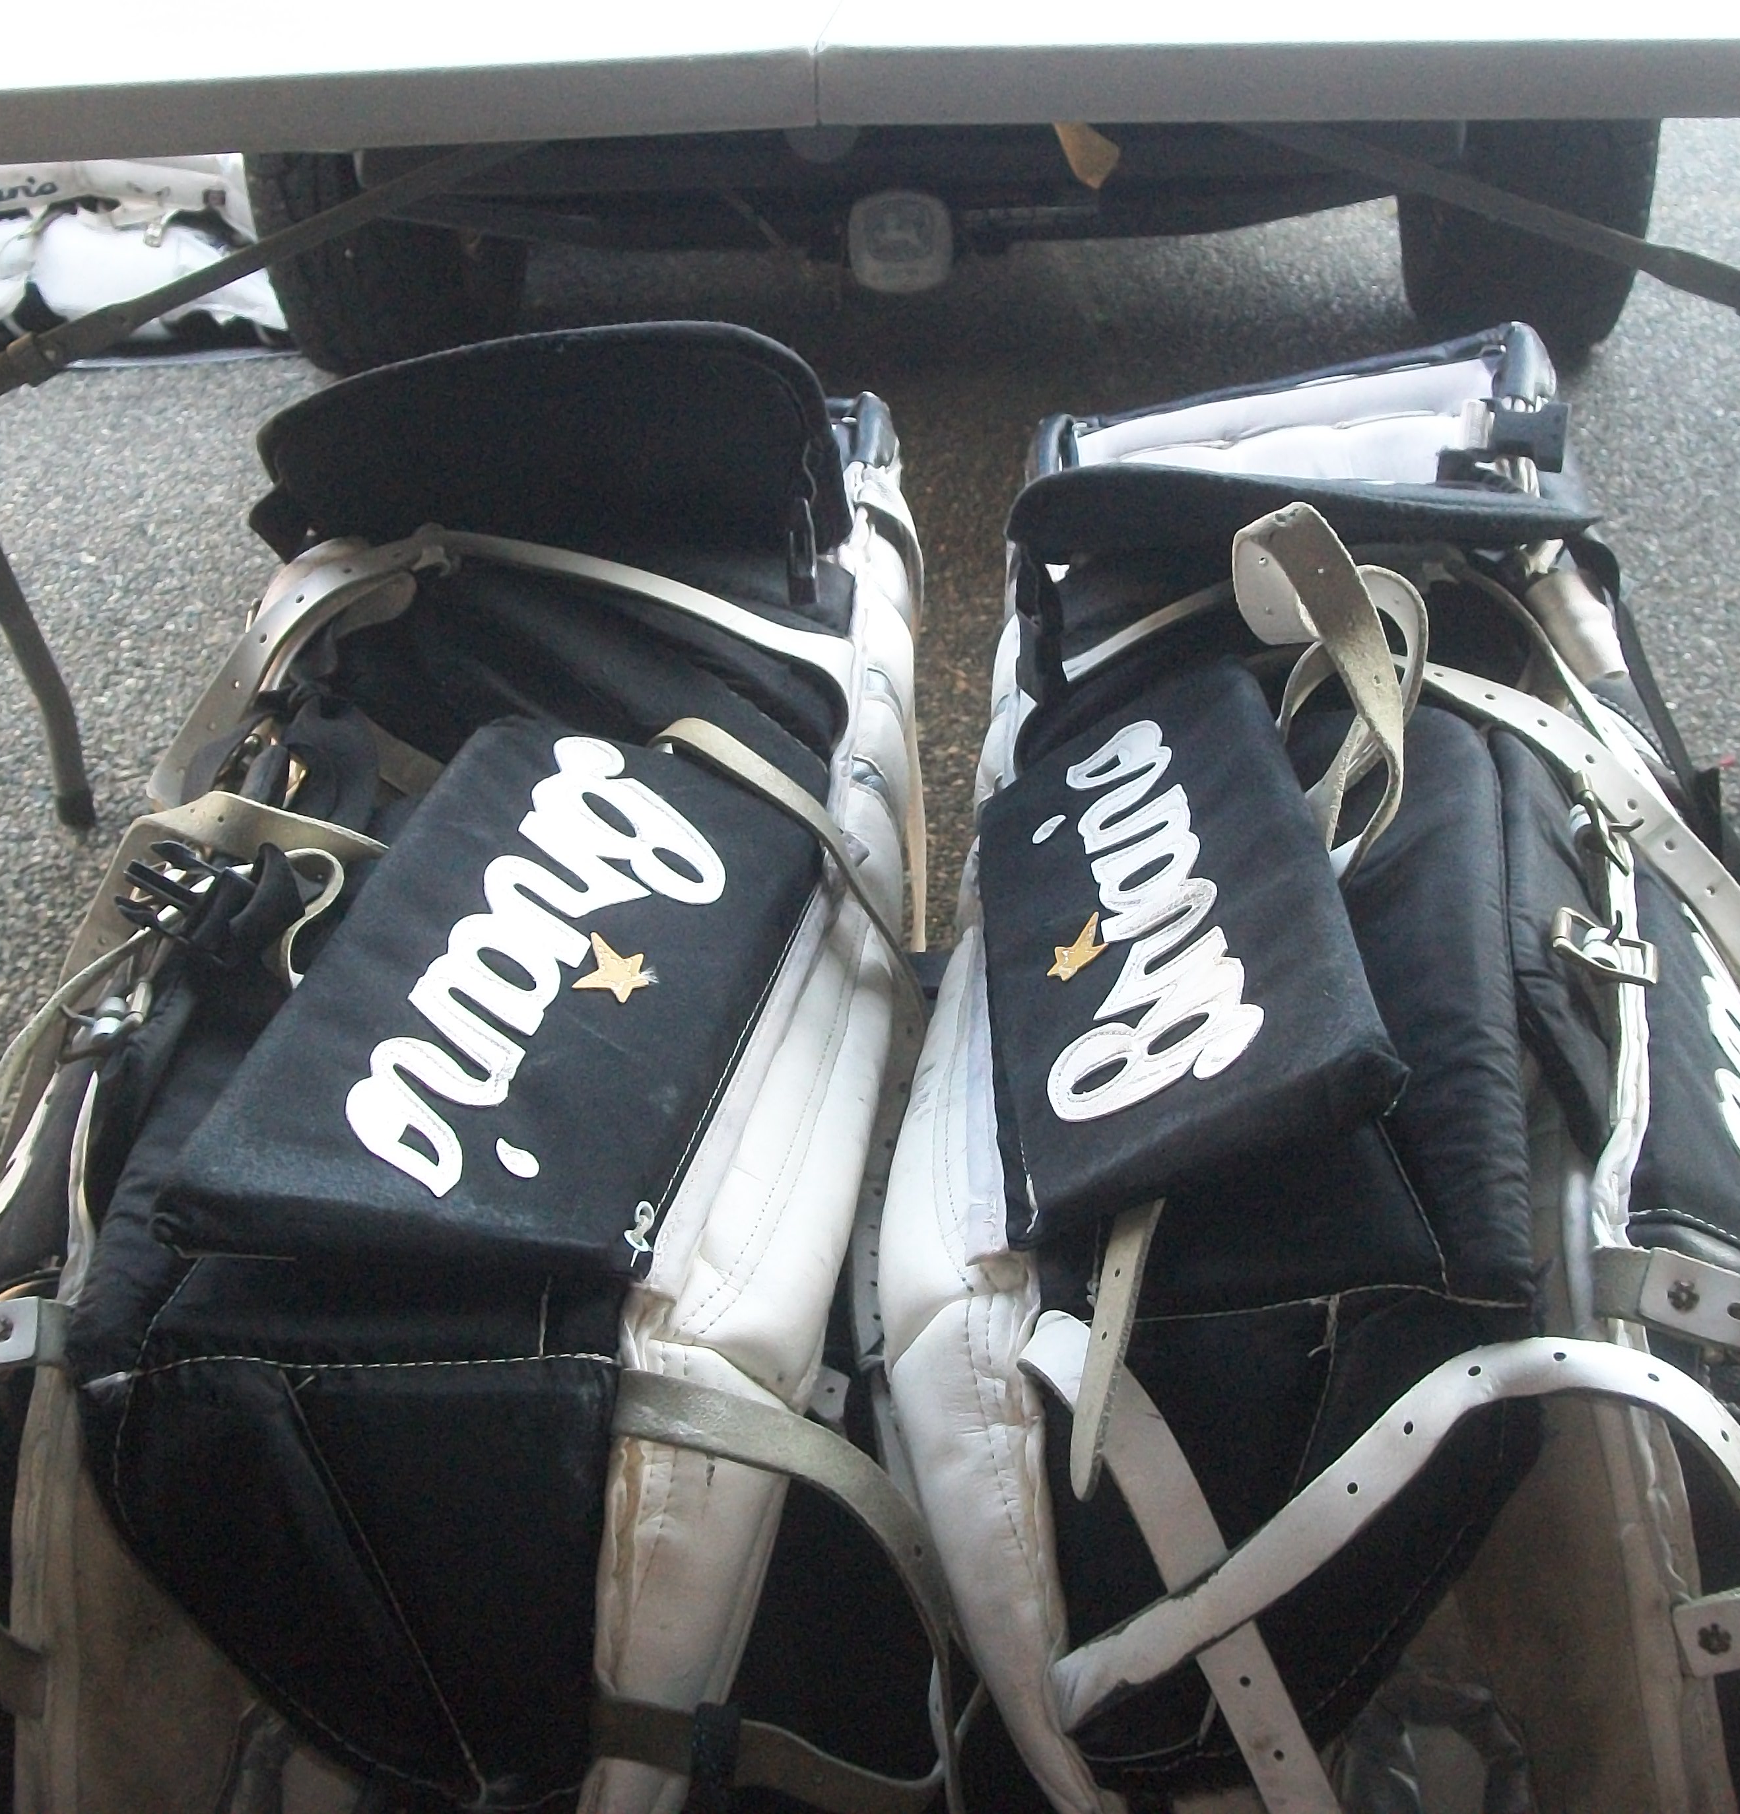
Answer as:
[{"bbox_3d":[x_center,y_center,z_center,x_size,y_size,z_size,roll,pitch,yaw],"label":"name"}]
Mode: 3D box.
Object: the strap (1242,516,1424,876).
[{"bbox_3d":[0.182,-0.084,1.100,0.073,0.150,0.085,0,10,0],"label":"strap"}]

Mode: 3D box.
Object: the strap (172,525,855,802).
[{"bbox_3d":[-0.158,-0.105,1.220,0.305,0.075,0.115,0,44,0],"label":"strap"}]

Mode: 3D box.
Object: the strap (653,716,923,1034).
[{"bbox_3d":[-0.031,-0.012,1.110,0.125,0.090,0.035,20,47,19],"label":"strap"}]

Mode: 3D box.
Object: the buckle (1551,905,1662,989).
[{"bbox_3d":[0.284,0.015,1.080,0.042,0.012,0.030,22,33,-20],"label":"buckle"}]

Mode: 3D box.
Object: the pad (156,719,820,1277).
[{"bbox_3d":[-0.133,0.032,1.045,0.160,0.045,0.250,10,39,10],"label":"pad"}]

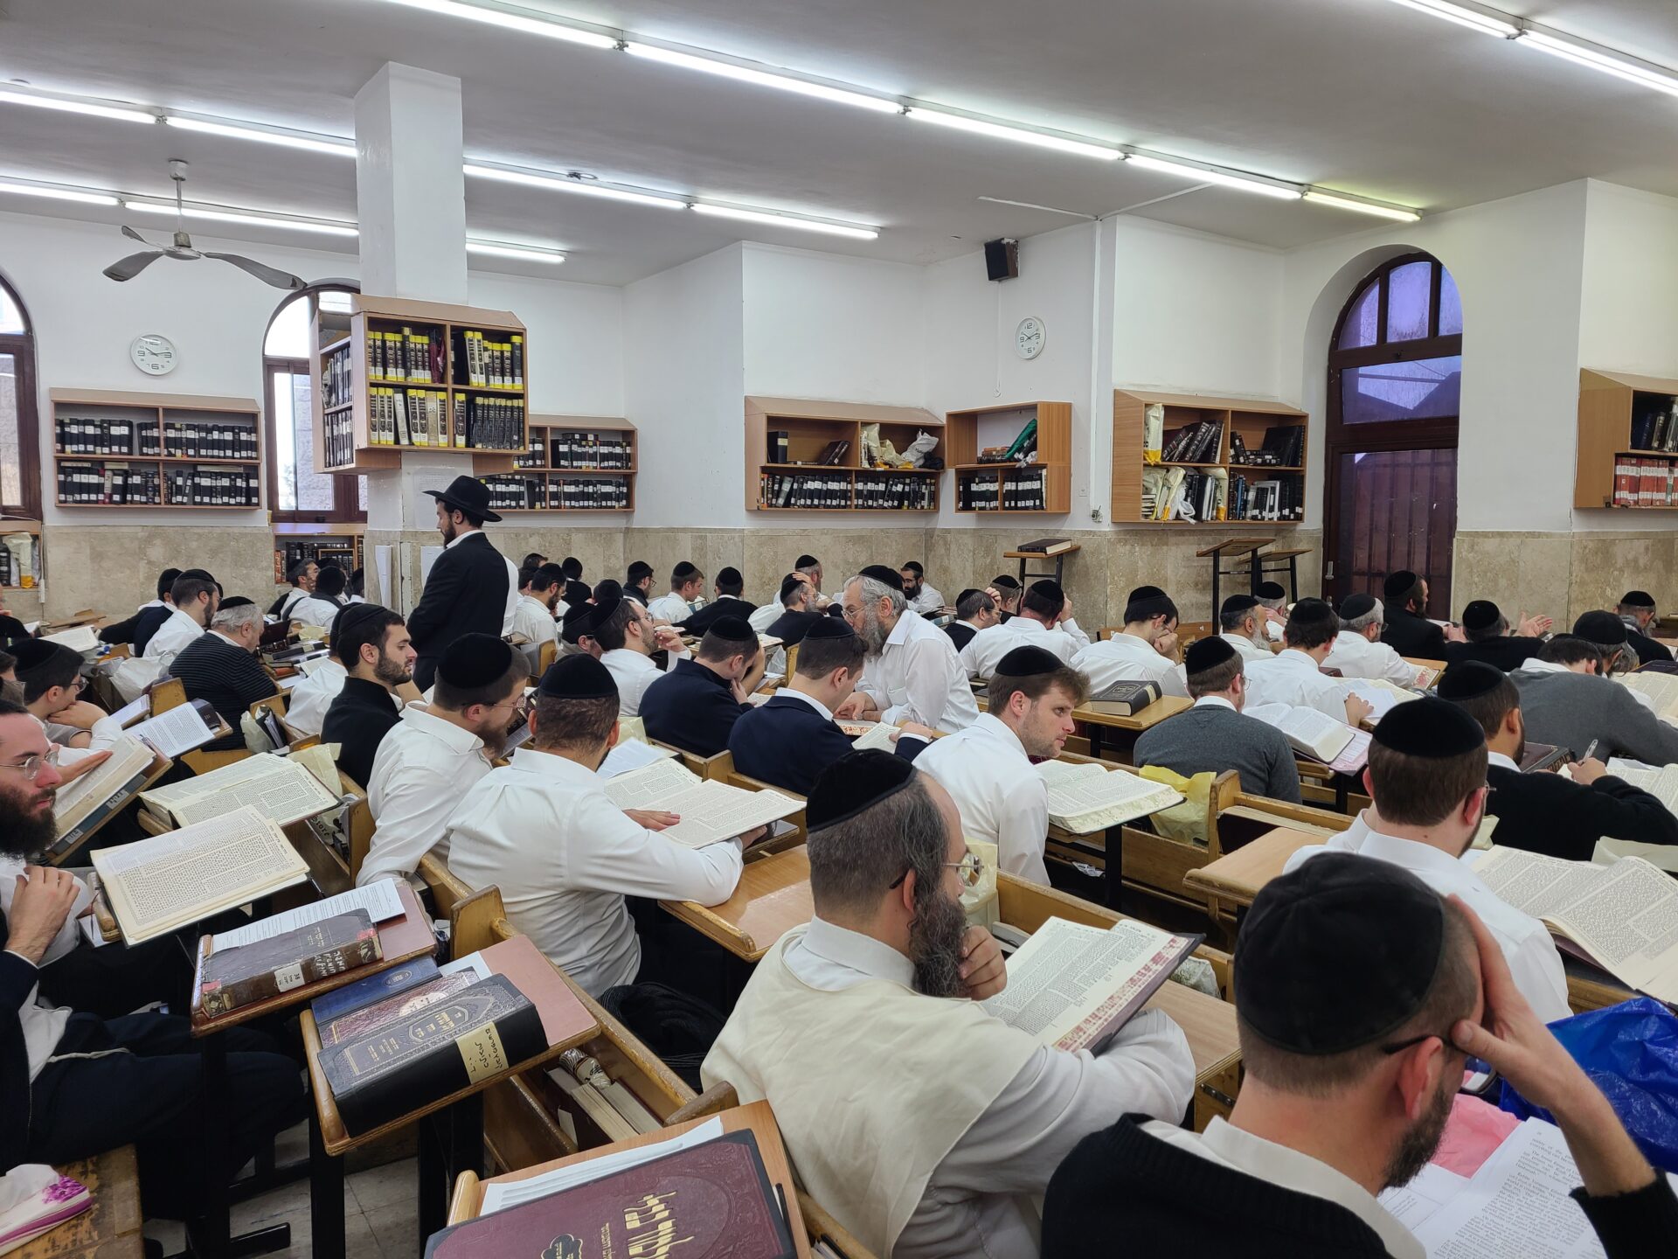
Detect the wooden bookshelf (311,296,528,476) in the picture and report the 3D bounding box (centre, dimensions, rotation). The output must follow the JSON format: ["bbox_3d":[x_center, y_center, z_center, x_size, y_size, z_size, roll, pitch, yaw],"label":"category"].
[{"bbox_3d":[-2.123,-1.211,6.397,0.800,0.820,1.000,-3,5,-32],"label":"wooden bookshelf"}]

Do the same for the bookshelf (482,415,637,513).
[{"bbox_3d":[-2.480,-1.410,10.628,1.580,0.830,0.290,-3,5,-32],"label":"bookshelf"}]

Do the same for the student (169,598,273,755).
[{"bbox_3d":[-2.321,0.528,5.100,0.750,1.260,0.500,-3,5,-32],"label":"student"}]

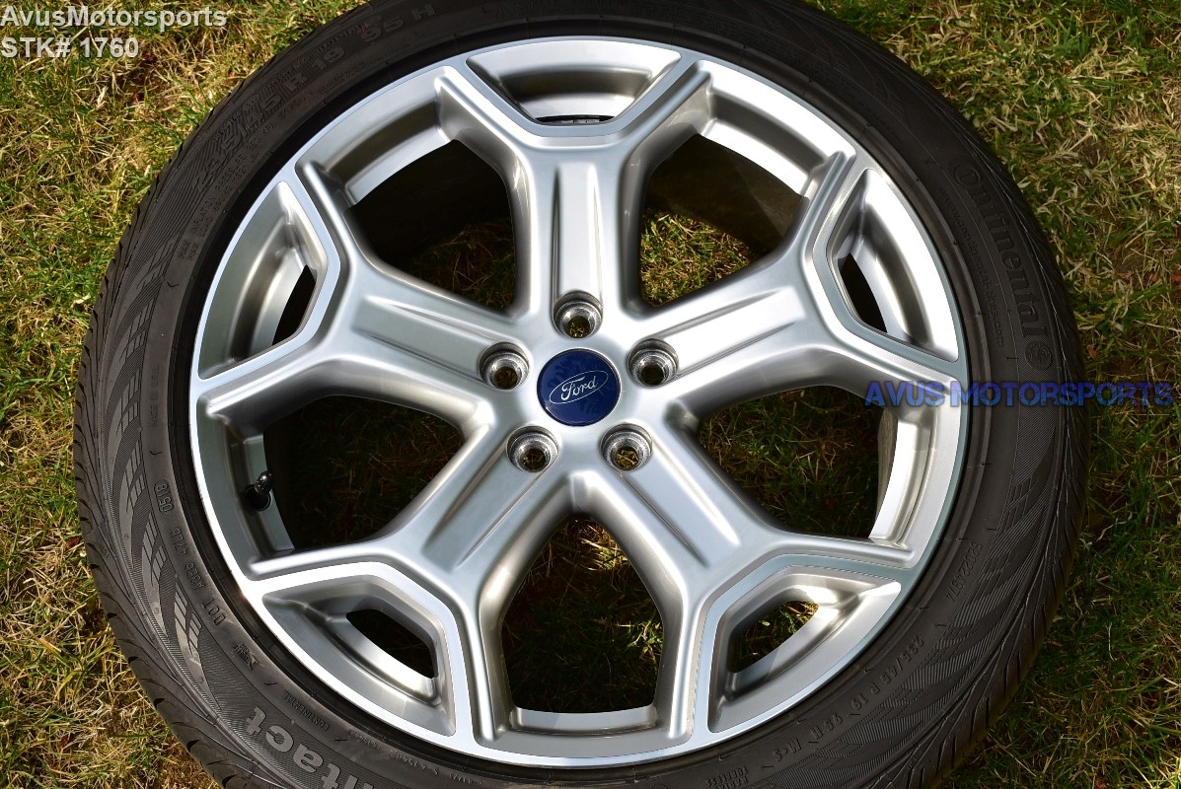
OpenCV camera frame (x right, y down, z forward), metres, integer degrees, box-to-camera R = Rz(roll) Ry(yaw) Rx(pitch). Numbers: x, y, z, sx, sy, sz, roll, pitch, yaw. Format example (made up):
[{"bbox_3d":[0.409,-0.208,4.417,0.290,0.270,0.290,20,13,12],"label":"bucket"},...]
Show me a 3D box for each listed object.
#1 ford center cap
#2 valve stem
[{"bbox_3d":[-0.008,-0.002,1.143,0.055,0.014,0.055,-23,71,-6],"label":"ford center cap"},{"bbox_3d":[-0.220,0.063,1.123,0.016,0.036,0.016,-9,68,-26],"label":"valve stem"}]

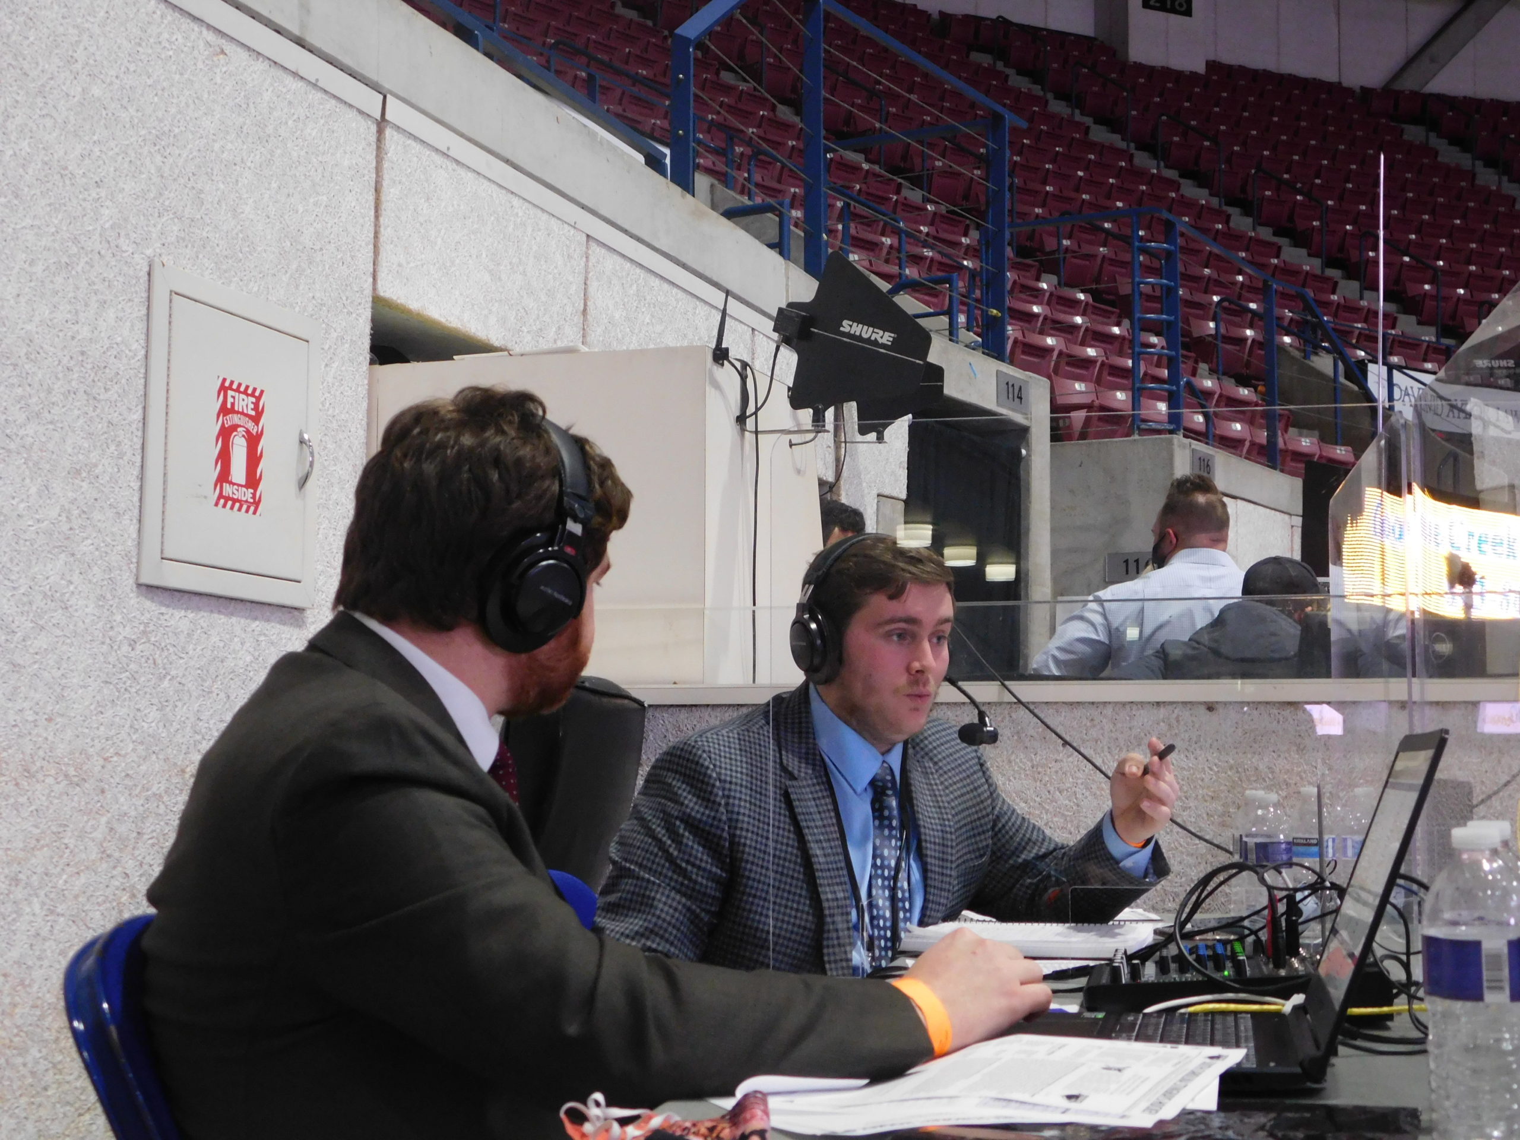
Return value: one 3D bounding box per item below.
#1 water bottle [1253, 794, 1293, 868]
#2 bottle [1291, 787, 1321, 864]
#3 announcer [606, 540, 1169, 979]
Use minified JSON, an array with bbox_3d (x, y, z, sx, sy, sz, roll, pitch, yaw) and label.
[{"bbox_3d":[0.704,0.412,3.100,0.065,0.203,0.065,0,-5,0],"label":"water bottle"},{"bbox_3d":[0.809,0.423,3.300,0.065,0.203,0.065,0,-5,0],"label":"bottle"},{"bbox_3d":[0.210,0.590,2.570,0.680,1.260,0.680,5,-7,-43],"label":"announcer"}]

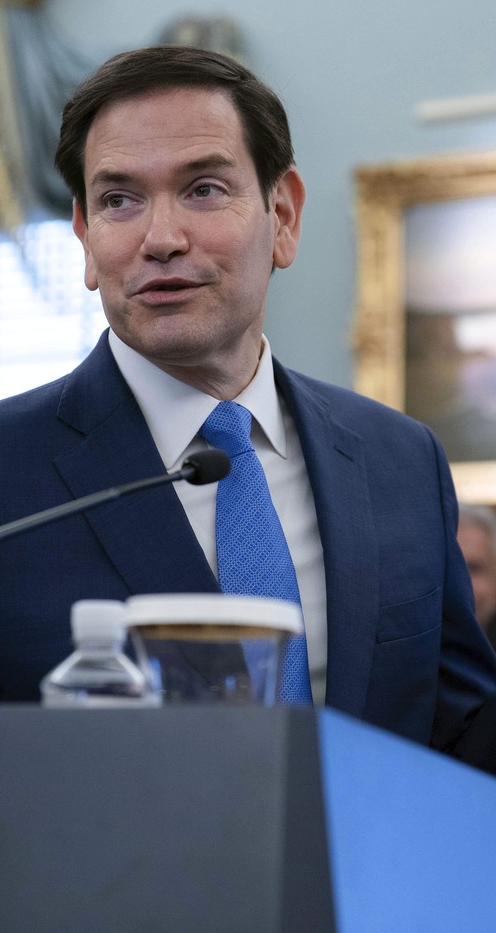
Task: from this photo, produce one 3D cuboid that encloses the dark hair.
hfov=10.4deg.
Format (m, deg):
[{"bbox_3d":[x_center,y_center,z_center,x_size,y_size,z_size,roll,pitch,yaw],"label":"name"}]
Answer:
[{"bbox_3d":[-0.056,-0.242,2.080,0.178,0.180,0.205,-5,4,16],"label":"dark hair"}]

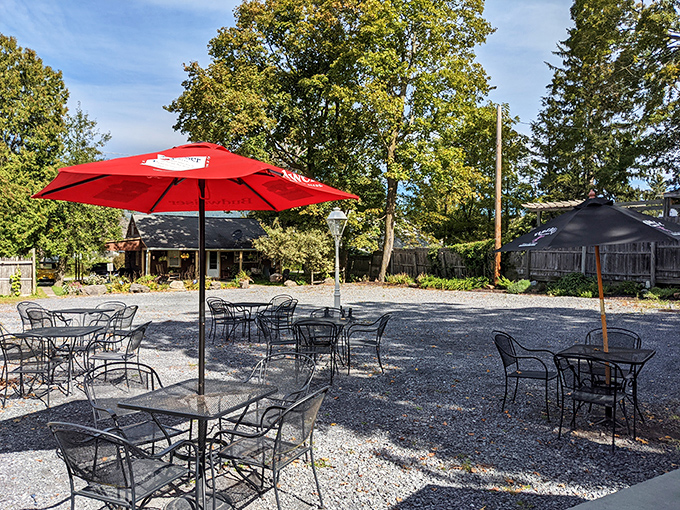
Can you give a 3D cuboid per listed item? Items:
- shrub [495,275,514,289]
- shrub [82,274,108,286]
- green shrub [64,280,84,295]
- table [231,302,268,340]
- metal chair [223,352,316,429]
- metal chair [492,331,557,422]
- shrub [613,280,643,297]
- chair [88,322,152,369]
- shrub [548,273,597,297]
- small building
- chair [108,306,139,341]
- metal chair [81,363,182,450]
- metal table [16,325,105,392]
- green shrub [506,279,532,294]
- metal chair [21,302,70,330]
[{"bbox_3d":[7.290,1.220,23.500,0.900,0.660,0.800,0,0,17],"label":"shrub"},{"bbox_3d":[-10.740,1.160,23.300,1.150,0.700,1.000,0,0,-25],"label":"shrub"},{"bbox_3d":[-10.800,1.340,21.500,0.900,0.570,0.800,0,0,-27],"label":"green shrub"},{"bbox_3d":[-1.797,1.302,10.305,0.770,0.720,0.770,0,0,17],"label":"table"},{"bbox_3d":[-0.542,1.266,4.285,0.590,0.835,0.635,0,0,26],"label":"metal chair"},{"bbox_3d":[1.988,1.256,5.745,0.635,0.835,0.590,0,0,31],"label":"metal chair"},{"bbox_3d":[12.140,1.390,22.400,1.250,0.620,1.100,0,0,24],"label":"shrub"},{"bbox_3d":[-2.840,1.280,6.920,0.630,0.840,0.570,0,0,5],"label":"chair"},{"bbox_3d":[9.900,1.220,22.600,2.150,0.950,1.800,0,0,24],"label":"shrub"},{"bbox_3d":[-11.300,-0.630,41.300,10.600,4.650,7.000,0,0,-34],"label":"small building"},{"bbox_3d":[-3.860,1.280,9.250,0.630,0.840,0.570,0,0,-5],"label":"chair"},{"bbox_3d":[-1.542,1.270,3.980,0.590,0.835,0.635,0,0,-45],"label":"metal chair"},{"bbox_3d":[-3.570,1.340,6.800,0.800,0.720,0.800,0,0,0],"label":"metal table"},{"bbox_3d":[7.470,1.300,22.000,1.060,0.640,0.950,0,0,19],"label":"green shrub"},{"bbox_3d":[-5.267,1.256,9.335,0.635,0.835,0.590,0,0,20],"label":"metal chair"}]

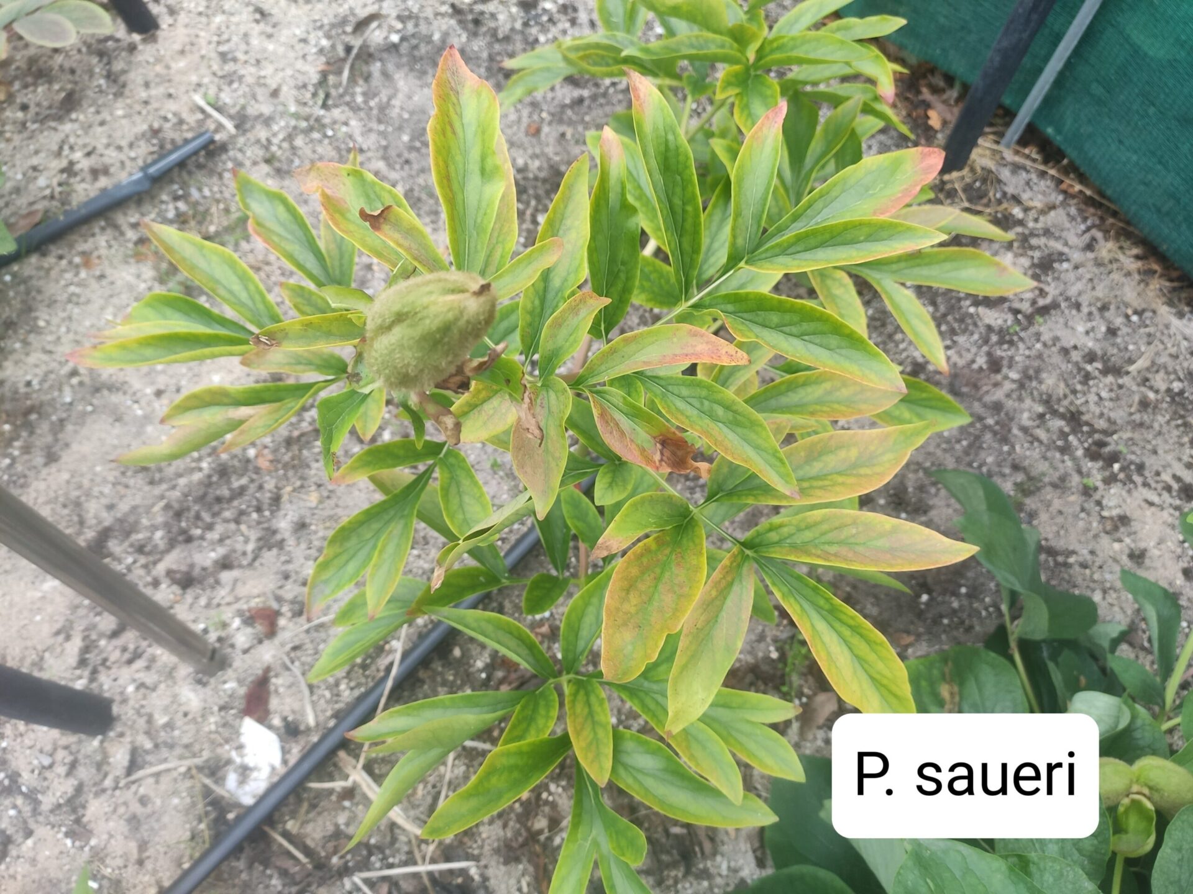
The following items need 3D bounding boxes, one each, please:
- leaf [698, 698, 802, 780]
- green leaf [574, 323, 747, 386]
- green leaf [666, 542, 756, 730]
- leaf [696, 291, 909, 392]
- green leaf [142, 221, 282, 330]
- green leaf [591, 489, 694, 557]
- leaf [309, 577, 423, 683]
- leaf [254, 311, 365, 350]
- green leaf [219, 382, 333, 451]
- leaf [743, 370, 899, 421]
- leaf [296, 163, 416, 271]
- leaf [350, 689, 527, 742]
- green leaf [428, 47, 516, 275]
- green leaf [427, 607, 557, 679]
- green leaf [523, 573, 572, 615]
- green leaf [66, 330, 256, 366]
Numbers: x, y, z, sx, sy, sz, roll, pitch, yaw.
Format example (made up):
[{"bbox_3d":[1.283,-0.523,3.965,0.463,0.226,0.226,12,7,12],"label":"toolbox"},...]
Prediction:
[{"bbox_3d":[0.102,0.194,0.590,0.082,0.010,0.025,34,67,6],"label":"leaf"},{"bbox_3d":[0.031,-0.044,0.430,0.089,0.014,0.026,-9,64,-15],"label":"green leaf"},{"bbox_3d":[0.060,0.099,0.463,0.032,0.016,0.100,23,87,11],"label":"green leaf"},{"bbox_3d":[0.110,-0.059,0.480,0.120,0.016,0.036,23,64,2],"label":"leaf"},{"bbox_3d":[-0.214,-0.098,0.501,0.111,0.014,0.027,35,67,14],"label":"green leaf"},{"bbox_3d":[0.024,0.041,0.475,0.060,0.014,0.024,-29,62,13],"label":"green leaf"},{"bbox_3d":[-0.150,0.124,0.590,0.100,0.018,0.044,-34,73,12],"label":"leaf"},{"bbox_3d":[-0.114,-0.046,0.357,0.048,0.009,0.017,-4,77,7],"label":"leaf"},{"bbox_3d":[-0.190,-0.018,0.530,0.083,0.013,0.026,-31,66,8],"label":"green leaf"},{"bbox_3d":[0.122,-0.026,0.482,0.091,0.016,0.025,-10,74,-9],"label":"leaf"},{"bbox_3d":[-0.110,-0.108,0.420,0.029,0.018,0.081,-44,76,-8],"label":"leaf"},{"bbox_3d":[-0.105,0.179,0.597,0.126,0.013,0.025,-14,61,8],"label":"leaf"},{"bbox_3d":[-0.057,-0.129,0.407,0.037,0.020,0.110,-3,82,-6],"label":"green leaf"},{"bbox_3d":[-0.066,0.124,0.570,0.099,0.018,0.030,23,66,17],"label":"green leaf"},{"bbox_3d":[-0.036,0.107,0.651,0.041,0.008,0.030,-33,66,-8],"label":"green leaf"},{"bbox_3d":[-0.231,-0.053,0.482,0.114,0.014,0.023,-3,76,5],"label":"green leaf"}]

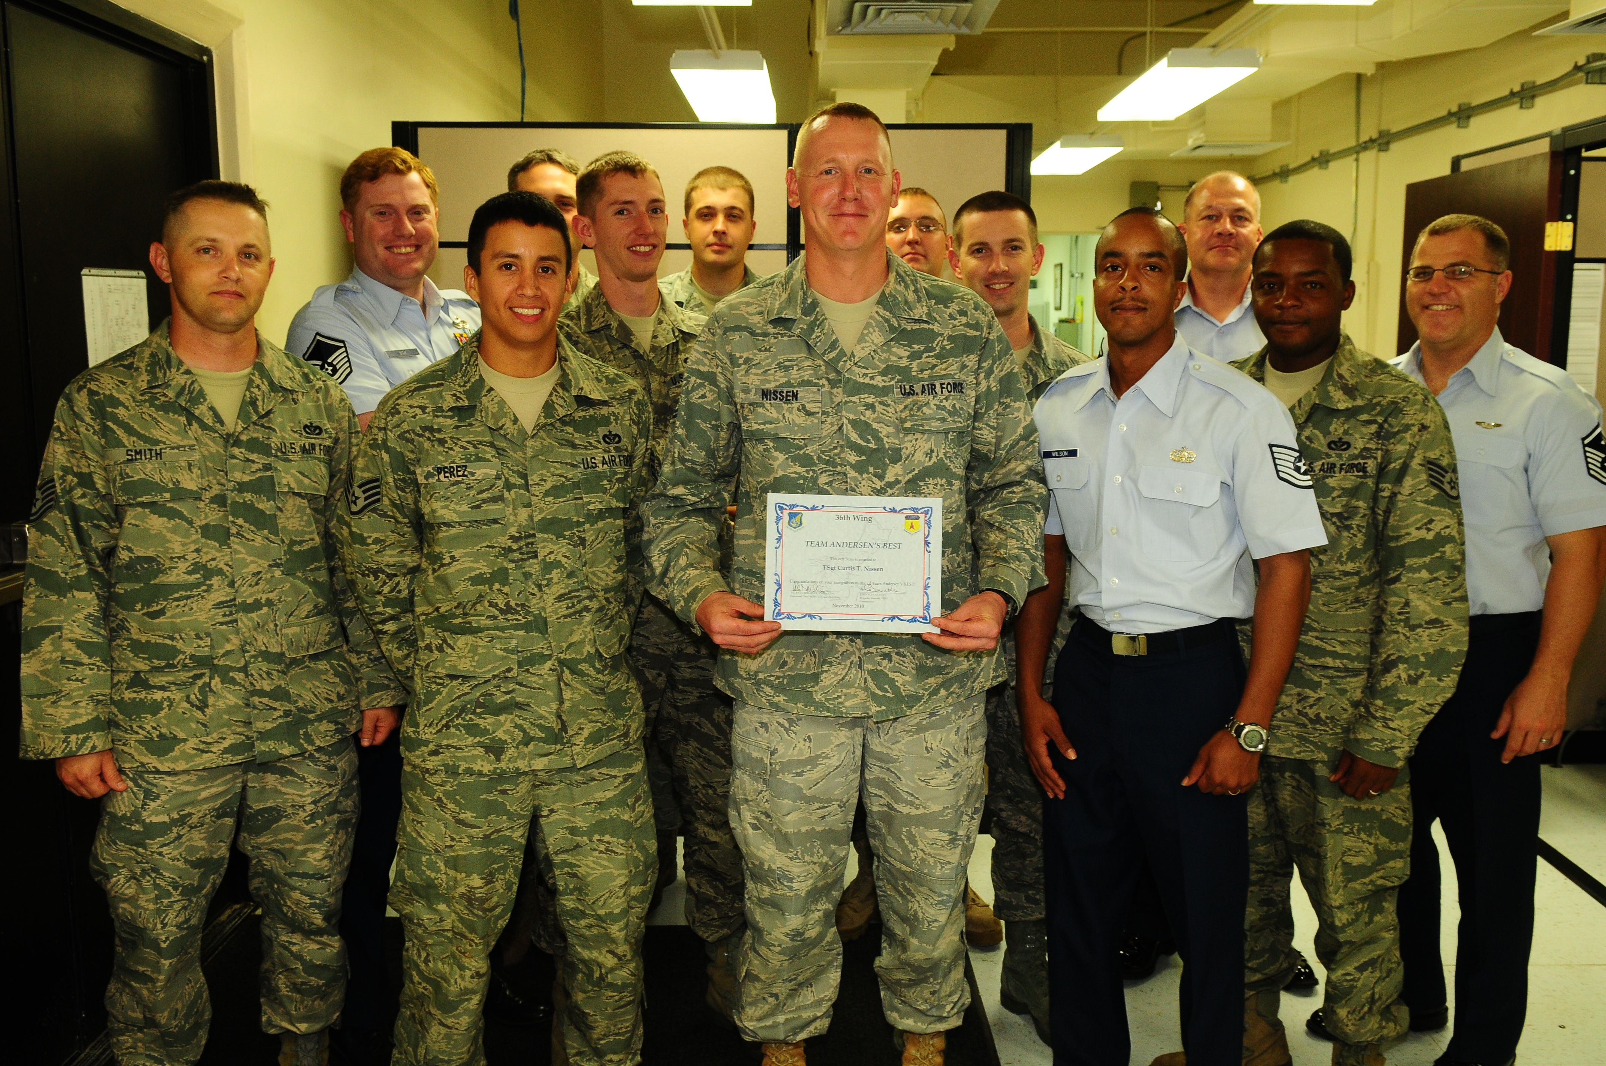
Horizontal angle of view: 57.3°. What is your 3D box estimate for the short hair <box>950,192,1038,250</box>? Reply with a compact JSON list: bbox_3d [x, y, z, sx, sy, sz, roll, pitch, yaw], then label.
[{"bbox_3d":[0.365,-0.578,2.785,0.165,0.140,0.190,1,9,7],"label":"short hair"}]

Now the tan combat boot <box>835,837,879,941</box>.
[{"bbox_3d":[0.189,0.838,3.628,0.115,0.235,0.310,3,9,23],"label":"tan combat boot"}]

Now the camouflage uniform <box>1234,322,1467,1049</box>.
[{"bbox_3d":[0.995,0.303,2.697,0.530,1.333,0.360,6,11,35],"label":"camouflage uniform"}]

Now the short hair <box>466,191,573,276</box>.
[{"bbox_3d":[-0.454,-0.470,2.356,0.170,0.155,0.195,-3,9,-18],"label":"short hair"}]

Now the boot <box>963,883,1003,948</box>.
[{"bbox_3d":[0.377,0.839,3.618,0.115,0.235,0.310,-4,9,-23],"label":"boot"}]

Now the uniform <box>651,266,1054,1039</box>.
[{"bbox_3d":[0.071,0.234,2.565,0.660,1.438,0.420,0,9,0],"label":"uniform"}]

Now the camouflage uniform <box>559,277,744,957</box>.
[{"bbox_3d":[-0.315,0.179,2.941,0.510,1.337,0.350,-3,9,-20],"label":"camouflage uniform"}]

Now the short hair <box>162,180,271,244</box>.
[{"bbox_3d":[-0.966,-0.507,2.411,0.165,0.140,0.195,-6,10,-33],"label":"short hair"}]

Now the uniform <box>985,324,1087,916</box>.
[{"bbox_3d":[0.427,0.184,2.942,0.510,1.230,0.330,-1,9,-8],"label":"uniform"}]

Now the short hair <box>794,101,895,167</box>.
[{"bbox_3d":[0.066,-0.648,2.450,0.167,0.140,0.195,-1,9,-2],"label":"short hair"}]

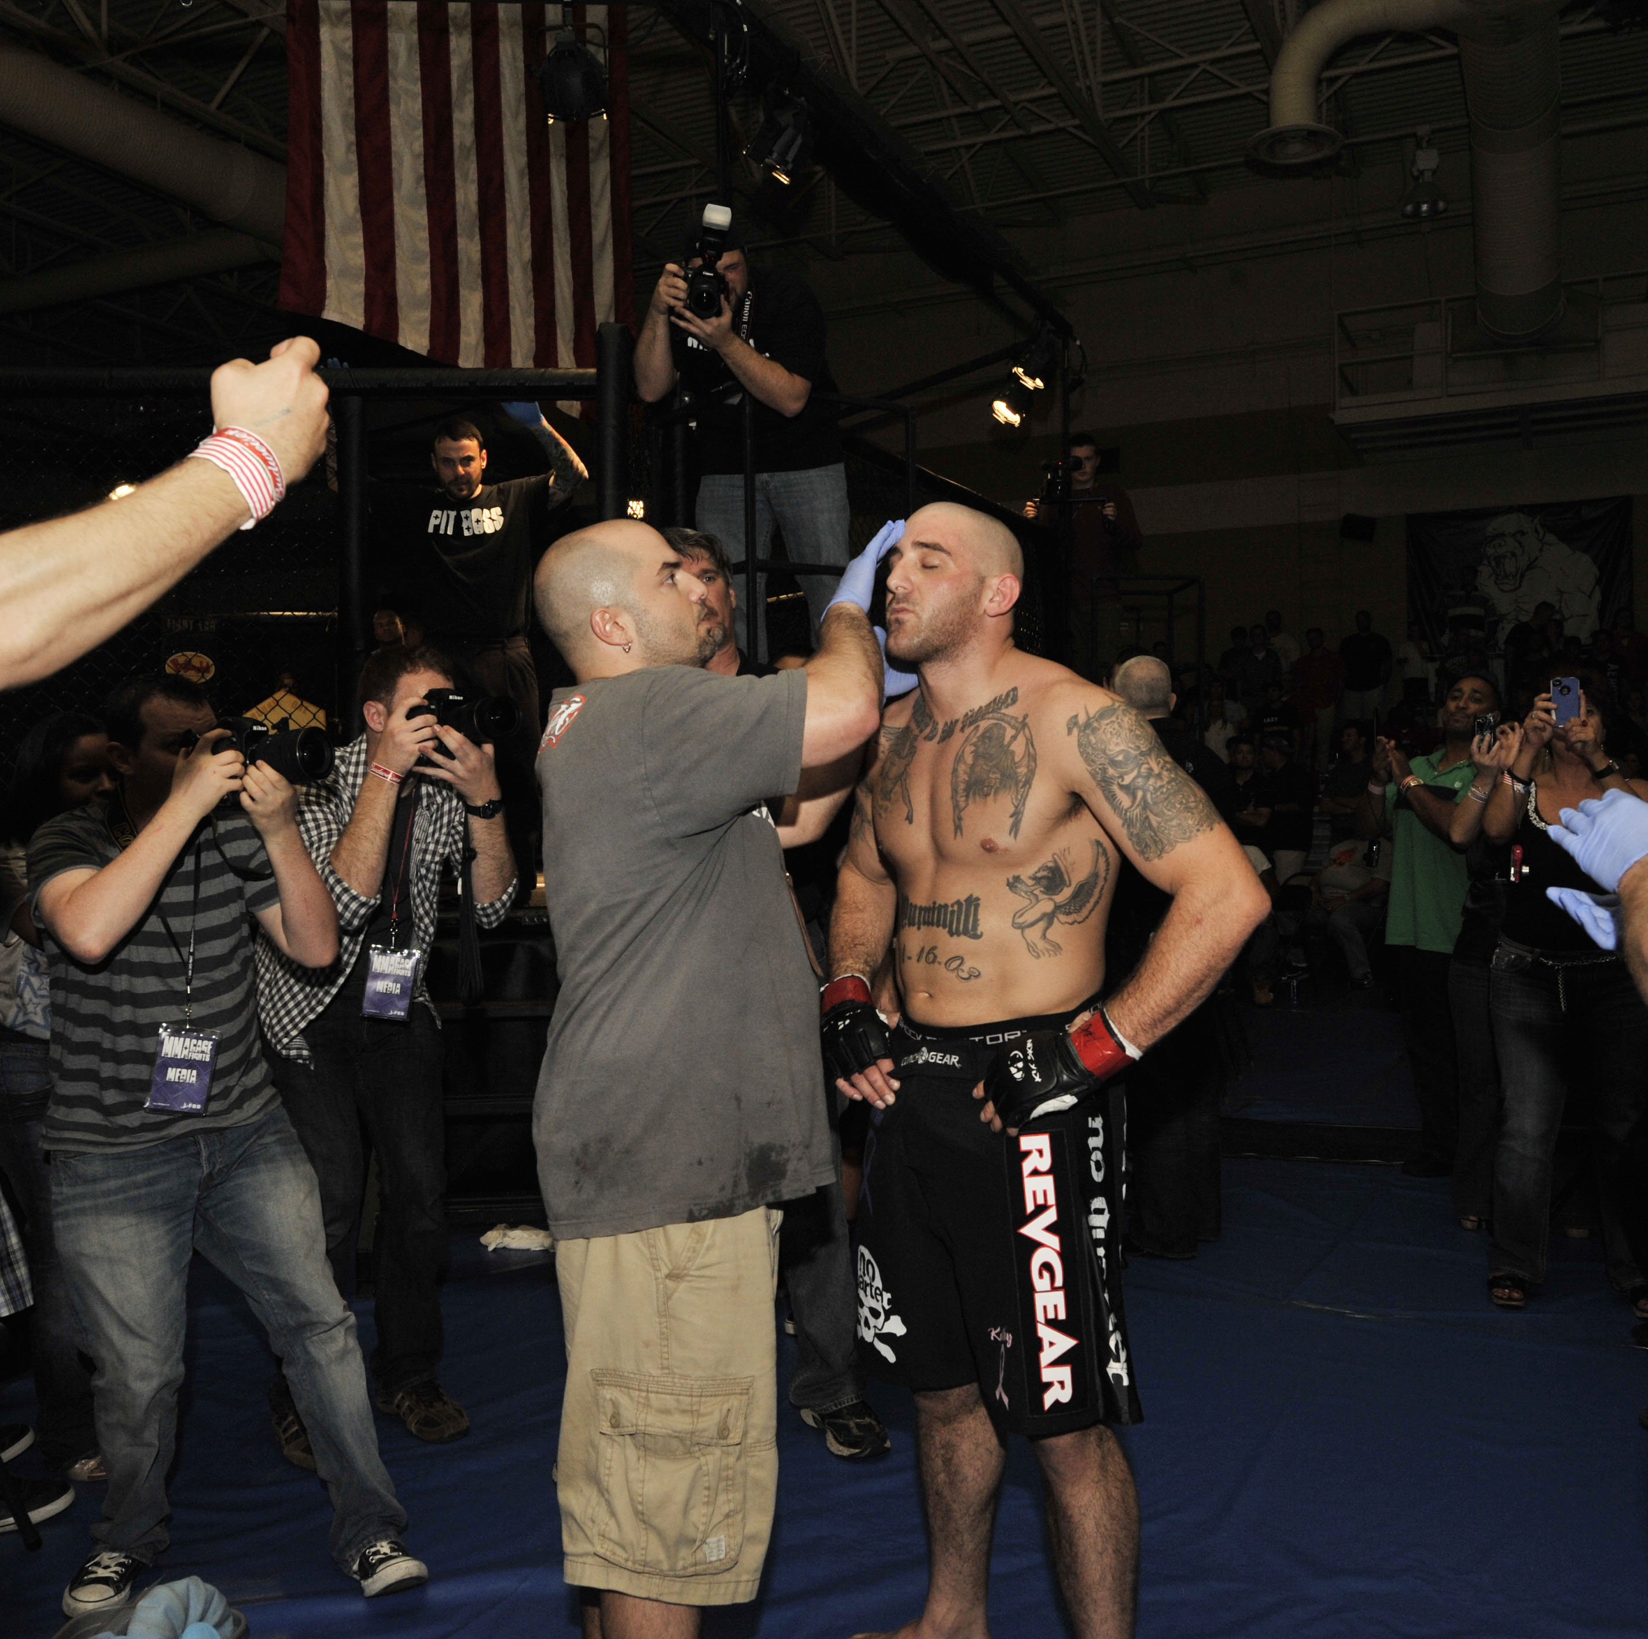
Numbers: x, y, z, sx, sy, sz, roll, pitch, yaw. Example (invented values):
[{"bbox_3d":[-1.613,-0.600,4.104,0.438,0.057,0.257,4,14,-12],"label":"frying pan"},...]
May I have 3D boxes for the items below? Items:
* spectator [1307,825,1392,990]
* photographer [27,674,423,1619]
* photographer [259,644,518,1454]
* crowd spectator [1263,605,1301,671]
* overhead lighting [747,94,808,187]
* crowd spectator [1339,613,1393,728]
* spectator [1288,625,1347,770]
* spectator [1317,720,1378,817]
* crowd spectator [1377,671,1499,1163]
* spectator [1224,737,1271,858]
[{"bbox_3d":[3.807,0.569,11.700,0.850,1.220,0.600,-1,0,-41],"label":"spectator"},{"bbox_3d":[-1.034,0.539,2.830,0.560,1.580,0.560,-1,0,41],"label":"photographer"},{"bbox_3d":[-0.923,0.480,3.473,0.560,1.700,0.580,-1,0,-31],"label":"photographer"},{"bbox_3d":[4.837,-1.323,17.404,0.540,1.780,0.380,-1,0,34],"label":"crowd spectator"},{"bbox_3d":[-0.176,-2.637,6.400,0.230,0.340,0.220,30,11,19],"label":"overhead lighting"},{"bbox_3d":[5.646,-1.269,17.104,0.580,1.800,0.400,-1,0,22],"label":"crowd spectator"},{"bbox_3d":[4.983,-1.039,16.504,0.560,1.760,0.420,-1,0,34],"label":"spectator"},{"bbox_3d":[3.812,0.167,11.901,0.500,1.760,0.360,-1,0,41],"label":"spectator"},{"bbox_3d":[2.184,0.371,5.884,0.520,1.790,0.480,-1,0,34],"label":"crowd spectator"},{"bbox_3d":[3.152,0.272,12.304,0.550,1.770,0.420,-1,0,13],"label":"spectator"}]

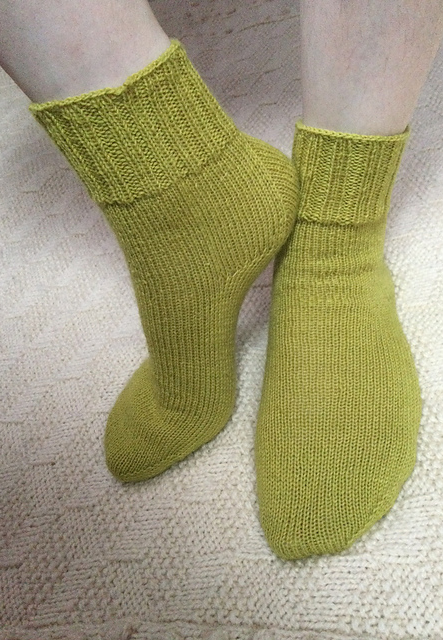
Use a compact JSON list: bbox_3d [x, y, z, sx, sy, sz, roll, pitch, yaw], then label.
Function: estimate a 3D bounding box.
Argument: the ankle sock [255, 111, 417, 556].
[{"bbox_3d":[0.073,-0.006,0.334,0.102,0.147,0.240,1,47,7],"label":"ankle sock"}]

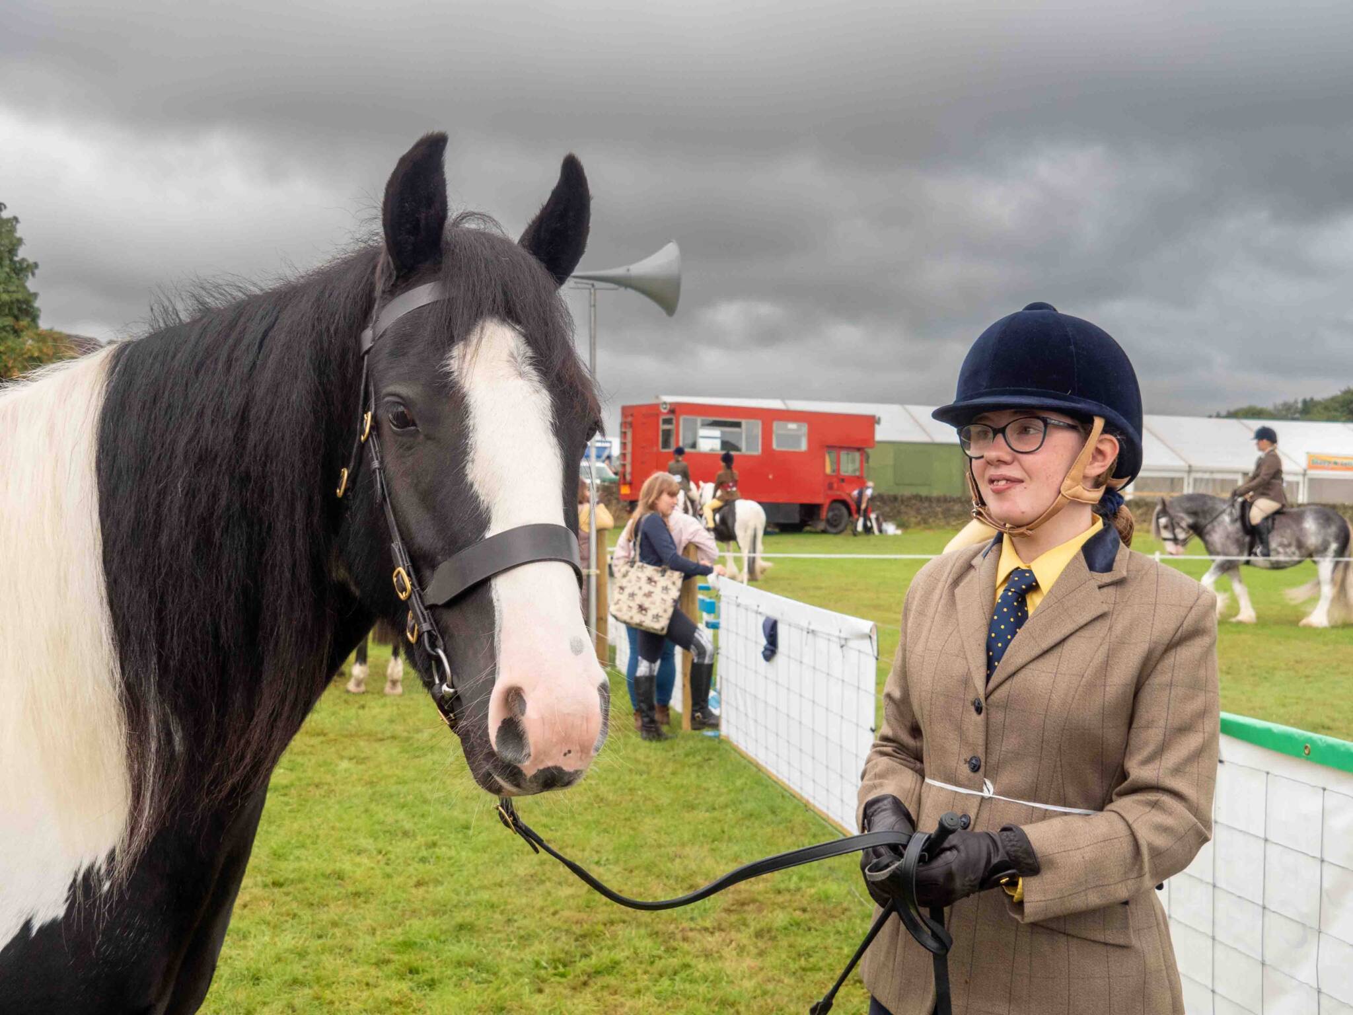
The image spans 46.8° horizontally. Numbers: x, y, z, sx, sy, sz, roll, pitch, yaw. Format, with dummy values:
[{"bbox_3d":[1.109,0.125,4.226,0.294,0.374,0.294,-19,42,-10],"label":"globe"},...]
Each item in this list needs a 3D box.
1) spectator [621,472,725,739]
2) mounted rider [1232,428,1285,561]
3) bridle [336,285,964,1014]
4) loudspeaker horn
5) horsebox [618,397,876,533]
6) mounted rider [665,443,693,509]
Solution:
[{"bbox_3d":[-0.023,0.594,9.600,0.600,1.620,0.520,1,1,-9],"label":"spectator"},{"bbox_3d":[6.488,-0.176,17.400,0.600,1.430,0.570,1,1,16],"label":"mounted rider"},{"bbox_3d":[-0.035,0.154,1.710,0.585,0.830,0.405,0,1,-25],"label":"bridle"},{"bbox_3d":[-0.477,-1.951,13.300,0.990,0.645,0.645,1,1,-14],"label":"loudspeaker horn"},{"bbox_3d":[2.106,-1.045,44.343,7.500,3.400,2.400,0,1,-40],"label":"horsebox"},{"bbox_3d":[0.067,-0.472,28.500,0.500,1.280,0.520,1,1,14],"label":"mounted rider"}]

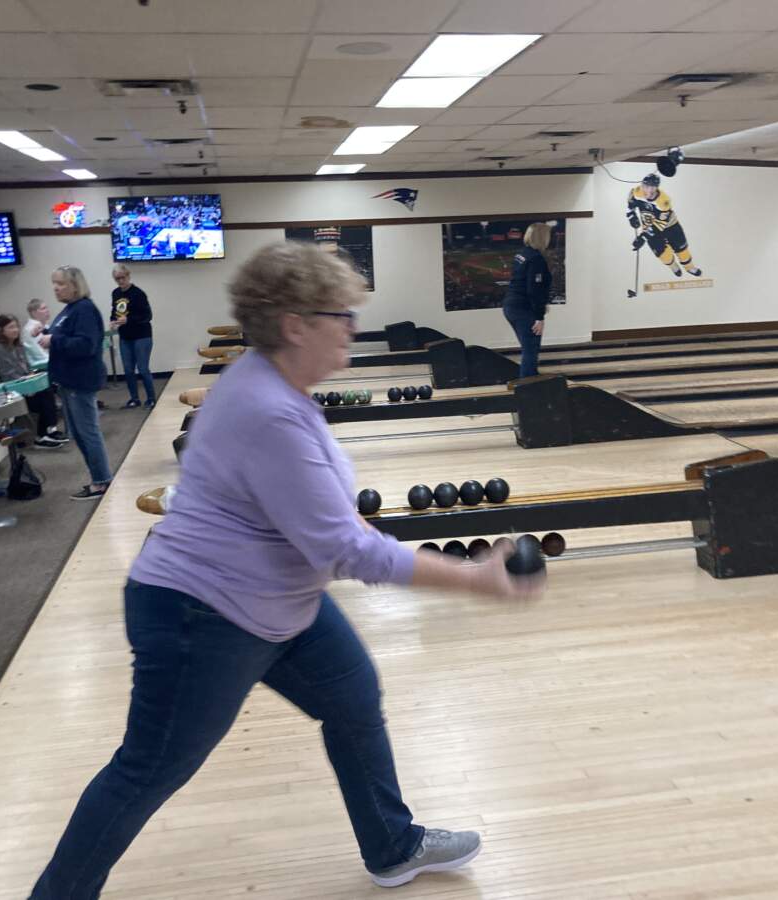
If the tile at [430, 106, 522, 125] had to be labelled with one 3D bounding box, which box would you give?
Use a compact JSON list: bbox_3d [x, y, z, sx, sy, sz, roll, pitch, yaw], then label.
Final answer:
[{"bbox_3d":[0.697,-2.808,8.103,0.610,0.025,1.220,-4,12,-8],"label":"tile"}]

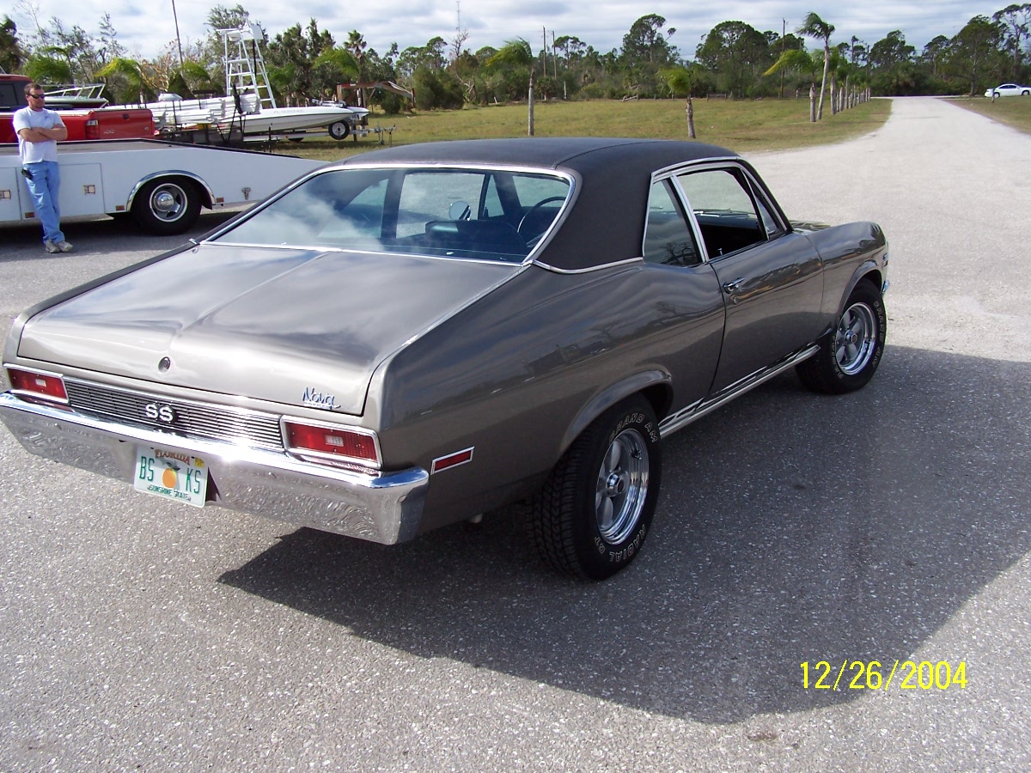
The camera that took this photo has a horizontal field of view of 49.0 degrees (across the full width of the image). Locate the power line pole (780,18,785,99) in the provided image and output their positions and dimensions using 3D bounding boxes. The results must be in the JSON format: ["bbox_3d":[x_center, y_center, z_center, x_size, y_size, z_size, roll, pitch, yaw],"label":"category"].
[{"bbox_3d":[32.493,-39.733,136.982,0.330,9.394,0.330,2,15,13],"label":"power line pole"}]

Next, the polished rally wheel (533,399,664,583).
[{"bbox_3d":[0.296,0.344,4.060,0.240,0.675,0.675,8,17,33],"label":"polished rally wheel"}]

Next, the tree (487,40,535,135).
[{"bbox_3d":[-0.152,-11.284,42.848,1.809,3.490,1.628,-1,15,1],"label":"tree"}]

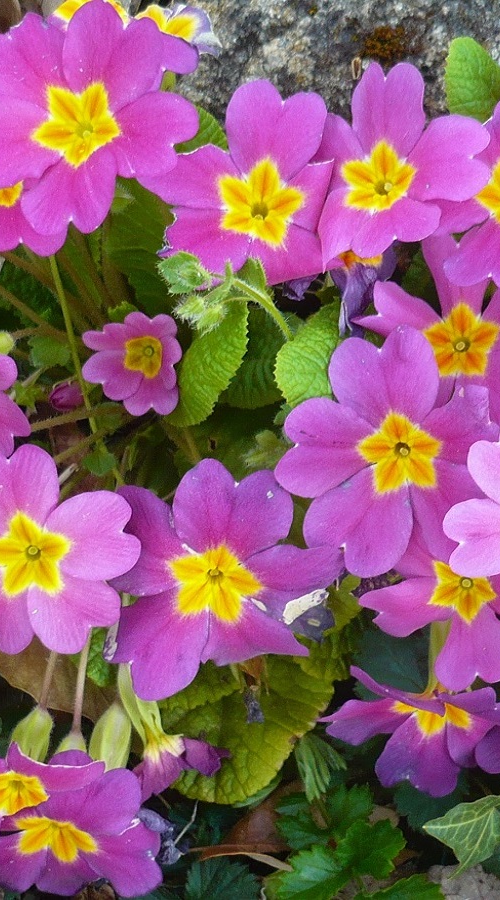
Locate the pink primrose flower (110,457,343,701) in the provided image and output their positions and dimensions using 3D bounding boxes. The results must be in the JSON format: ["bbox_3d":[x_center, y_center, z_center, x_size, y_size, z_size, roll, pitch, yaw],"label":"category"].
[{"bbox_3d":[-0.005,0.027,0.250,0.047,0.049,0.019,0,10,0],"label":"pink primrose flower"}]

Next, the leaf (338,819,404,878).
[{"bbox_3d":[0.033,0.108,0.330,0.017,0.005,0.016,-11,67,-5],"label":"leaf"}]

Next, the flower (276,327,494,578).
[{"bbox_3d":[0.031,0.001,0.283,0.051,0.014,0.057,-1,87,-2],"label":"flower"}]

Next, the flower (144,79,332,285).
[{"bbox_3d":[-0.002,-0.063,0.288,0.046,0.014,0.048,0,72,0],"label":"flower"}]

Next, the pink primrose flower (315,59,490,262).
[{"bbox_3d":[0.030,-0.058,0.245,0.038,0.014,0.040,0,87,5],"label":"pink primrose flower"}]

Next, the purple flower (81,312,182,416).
[{"bbox_3d":[-0.029,-0.021,0.300,0.025,0.026,0.010,16,13,14],"label":"purple flower"}]

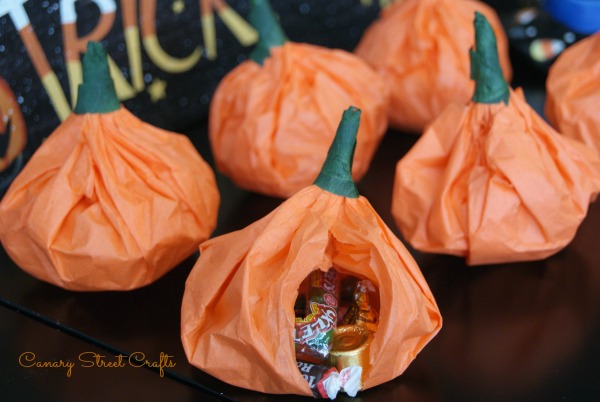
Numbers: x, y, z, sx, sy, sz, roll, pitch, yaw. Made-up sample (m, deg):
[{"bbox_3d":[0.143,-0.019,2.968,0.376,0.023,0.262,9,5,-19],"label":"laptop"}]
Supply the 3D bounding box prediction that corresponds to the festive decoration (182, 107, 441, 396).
[{"bbox_3d":[0.006,0.019,0.706,0.135,0.137,0.128,-2,19,-7],"label":"festive decoration"}]

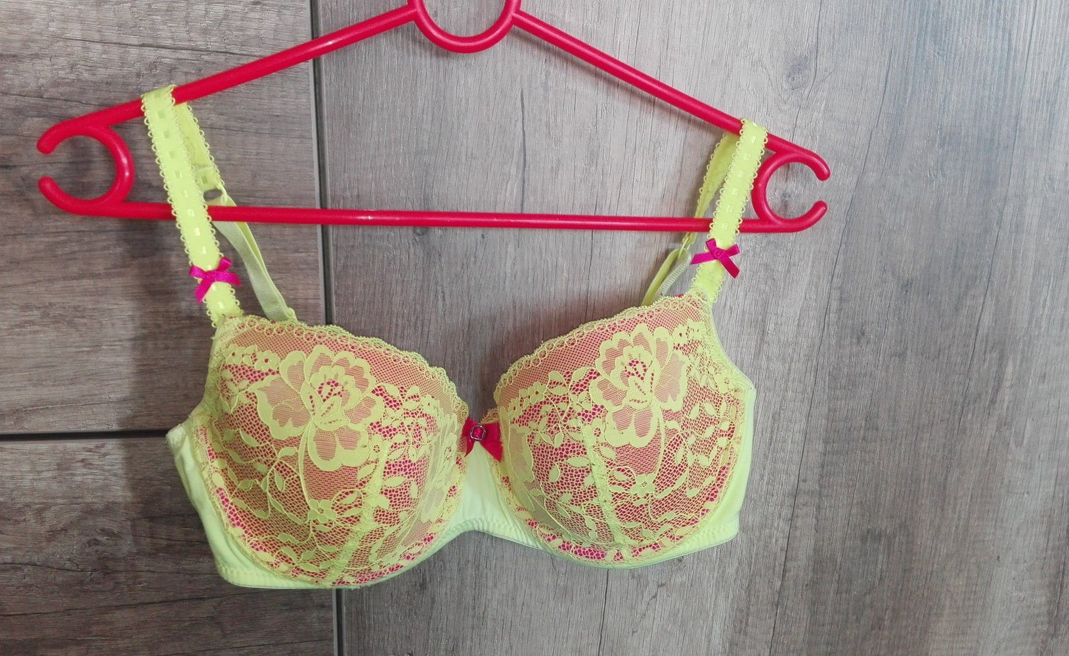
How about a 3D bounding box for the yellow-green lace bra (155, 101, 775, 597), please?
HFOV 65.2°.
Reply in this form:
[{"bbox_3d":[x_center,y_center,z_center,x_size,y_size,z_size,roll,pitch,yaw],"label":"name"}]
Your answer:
[{"bbox_3d":[-0.032,0.015,0.452,0.323,0.268,0.100,0,15,-8],"label":"yellow-green lace bra"}]

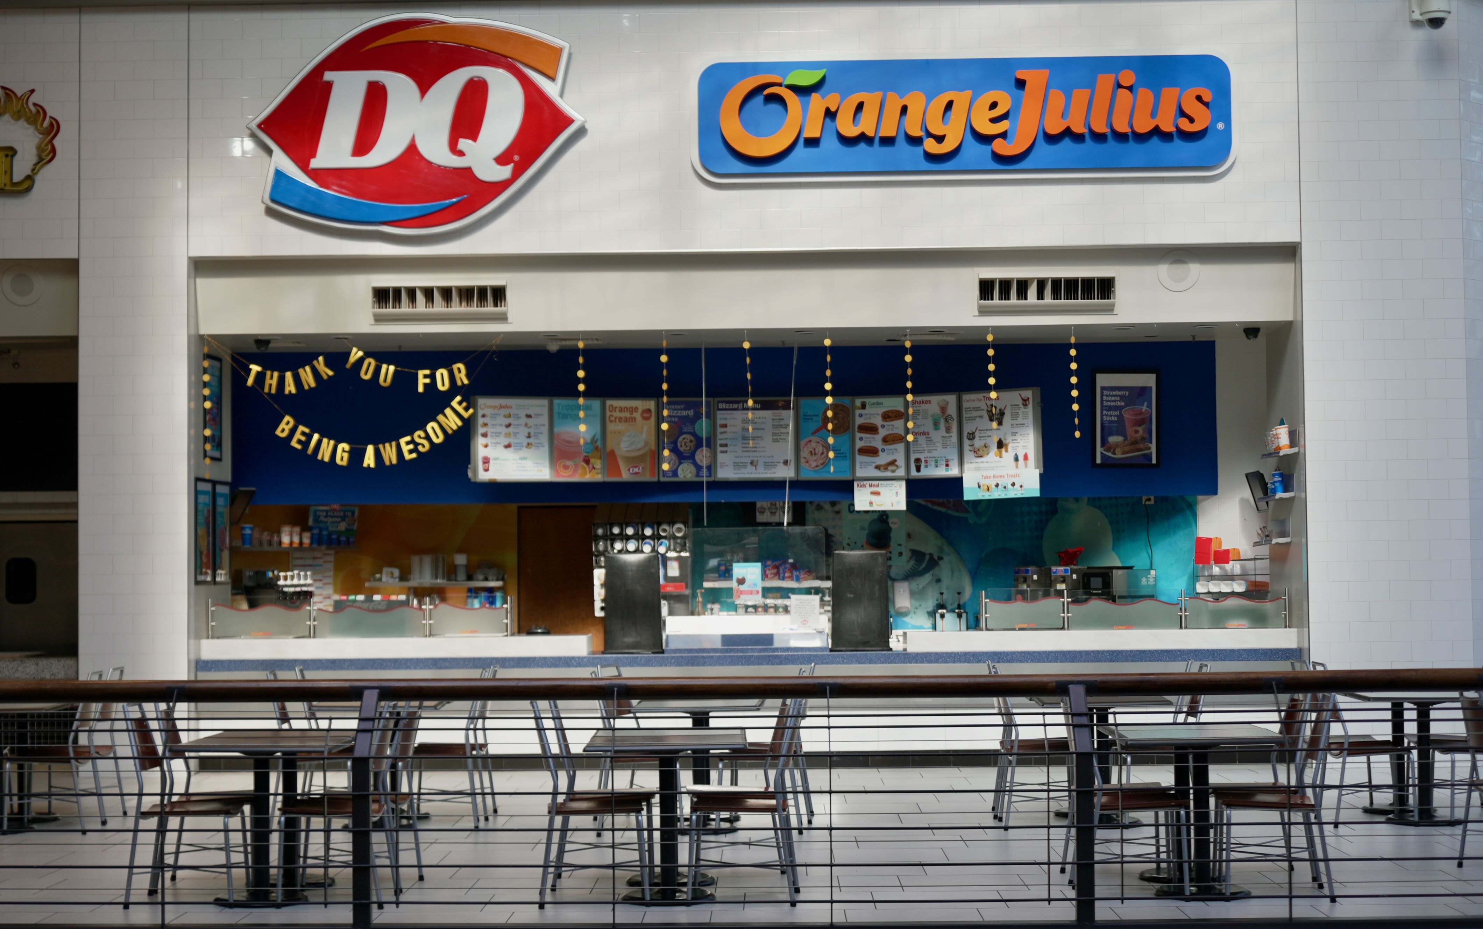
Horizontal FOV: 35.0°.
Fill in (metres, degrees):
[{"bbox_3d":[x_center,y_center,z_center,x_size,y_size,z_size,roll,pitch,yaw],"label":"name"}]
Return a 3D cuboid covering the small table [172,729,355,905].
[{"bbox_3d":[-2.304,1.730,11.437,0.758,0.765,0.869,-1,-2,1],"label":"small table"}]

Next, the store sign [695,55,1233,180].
[{"bbox_3d":[1.700,-2.665,17.973,4.140,0.960,0.250,-1,-2,1],"label":"store sign"}]

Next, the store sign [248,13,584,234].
[{"bbox_3d":[-2.498,-2.619,18.075,2.555,1.676,0.180,-1,-3,1],"label":"store sign"}]

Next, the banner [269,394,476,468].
[{"bbox_3d":[-2.898,-0.264,18.450,1.614,0.580,0.040,-1,-2,1],"label":"banner"}]

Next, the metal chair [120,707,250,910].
[{"bbox_3d":[-2.654,1.614,11.284,0.535,0.955,0.460,-1,-2,-1],"label":"metal chair"}]

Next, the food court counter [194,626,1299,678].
[{"bbox_3d":[0.057,1.844,18.562,8.534,1.056,0.838,-1,-2,1],"label":"food court counter"}]

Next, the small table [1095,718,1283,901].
[{"bbox_3d":[2.145,1.664,11.345,0.760,0.750,1.200,-1,-2,1],"label":"small table"}]

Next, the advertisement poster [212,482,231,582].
[{"bbox_3d":[-4.215,0.555,19.078,0.030,0.825,0.555,-1,-3,1],"label":"advertisement poster"}]

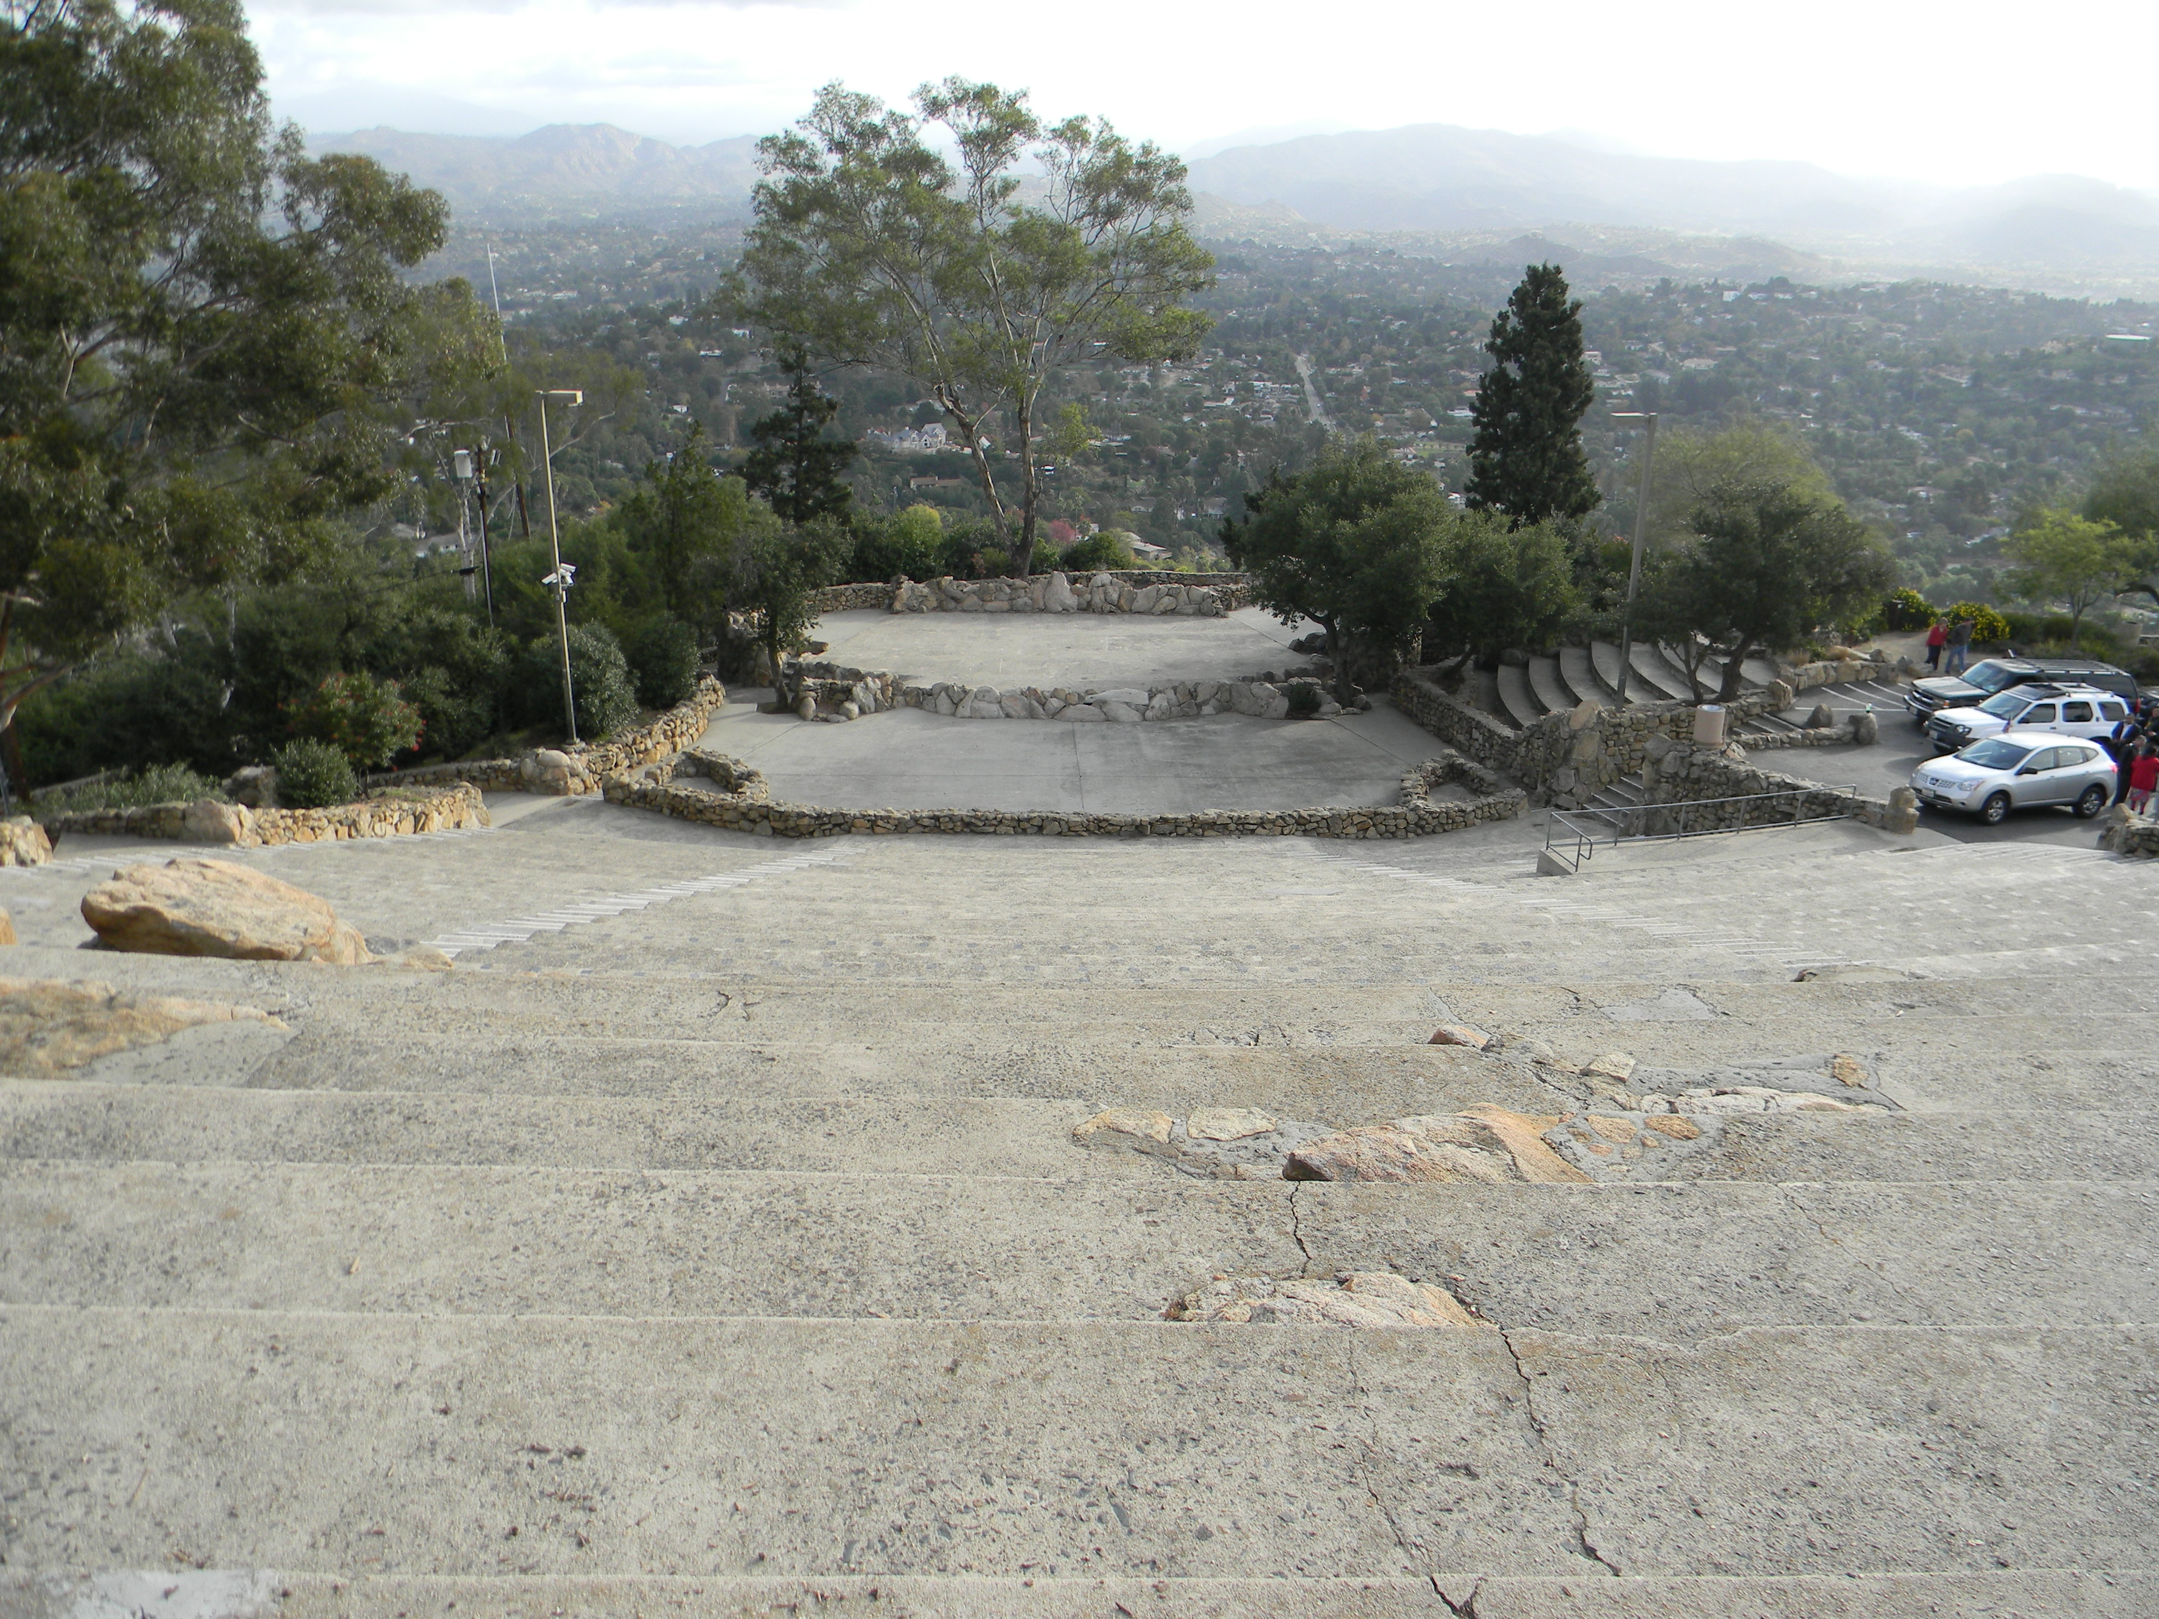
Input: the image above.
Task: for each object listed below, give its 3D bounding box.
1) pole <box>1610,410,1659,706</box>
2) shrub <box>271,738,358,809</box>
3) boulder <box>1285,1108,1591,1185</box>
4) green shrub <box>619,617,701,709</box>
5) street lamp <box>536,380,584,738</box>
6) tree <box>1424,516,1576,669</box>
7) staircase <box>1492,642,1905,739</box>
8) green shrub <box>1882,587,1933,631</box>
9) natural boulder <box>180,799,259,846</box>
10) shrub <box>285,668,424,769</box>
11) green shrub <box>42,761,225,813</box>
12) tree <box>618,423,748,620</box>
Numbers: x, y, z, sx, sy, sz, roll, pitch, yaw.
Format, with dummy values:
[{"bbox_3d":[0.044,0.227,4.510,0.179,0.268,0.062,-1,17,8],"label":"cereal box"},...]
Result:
[{"bbox_3d":[16.153,-7.393,52.320,1.400,9.000,0.450,0,19,0],"label":"pole"},{"bbox_3d":[-15.724,-0.711,35.900,1.750,1.400,1.600,0,19,0],"label":"shrub"},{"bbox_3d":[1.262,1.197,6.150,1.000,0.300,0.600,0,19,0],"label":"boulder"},{"bbox_3d":[-12.480,-4.369,52.000,2.600,2.800,2.500,0,19,0],"label":"green shrub"},{"bbox_3d":[-12.943,-6.063,44.804,1.300,9.100,0.450,0,19,0],"label":"street lamp"},{"bbox_3d":[13.475,-7.079,56.600,5.400,5.200,5.200,0,19,0],"label":"tree"},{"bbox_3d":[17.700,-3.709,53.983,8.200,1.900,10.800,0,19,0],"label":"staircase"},{"bbox_3d":[26.651,-6.432,56.200,1.750,1.300,1.600,0,19,0],"label":"green shrub"},{"bbox_3d":[-16.846,0.248,34.200,1.400,0.900,1.100,0,19,0],"label":"natural boulder"},{"bbox_3d":[-18.044,-2.248,43.500,3.400,2.600,3.000,0,19,0],"label":"shrub"},{"bbox_3d":[-19.126,-0.392,35.300,3.600,1.000,1.700,0,19,0],"label":"green shrub"},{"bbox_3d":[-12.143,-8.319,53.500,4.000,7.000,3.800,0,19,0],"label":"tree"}]

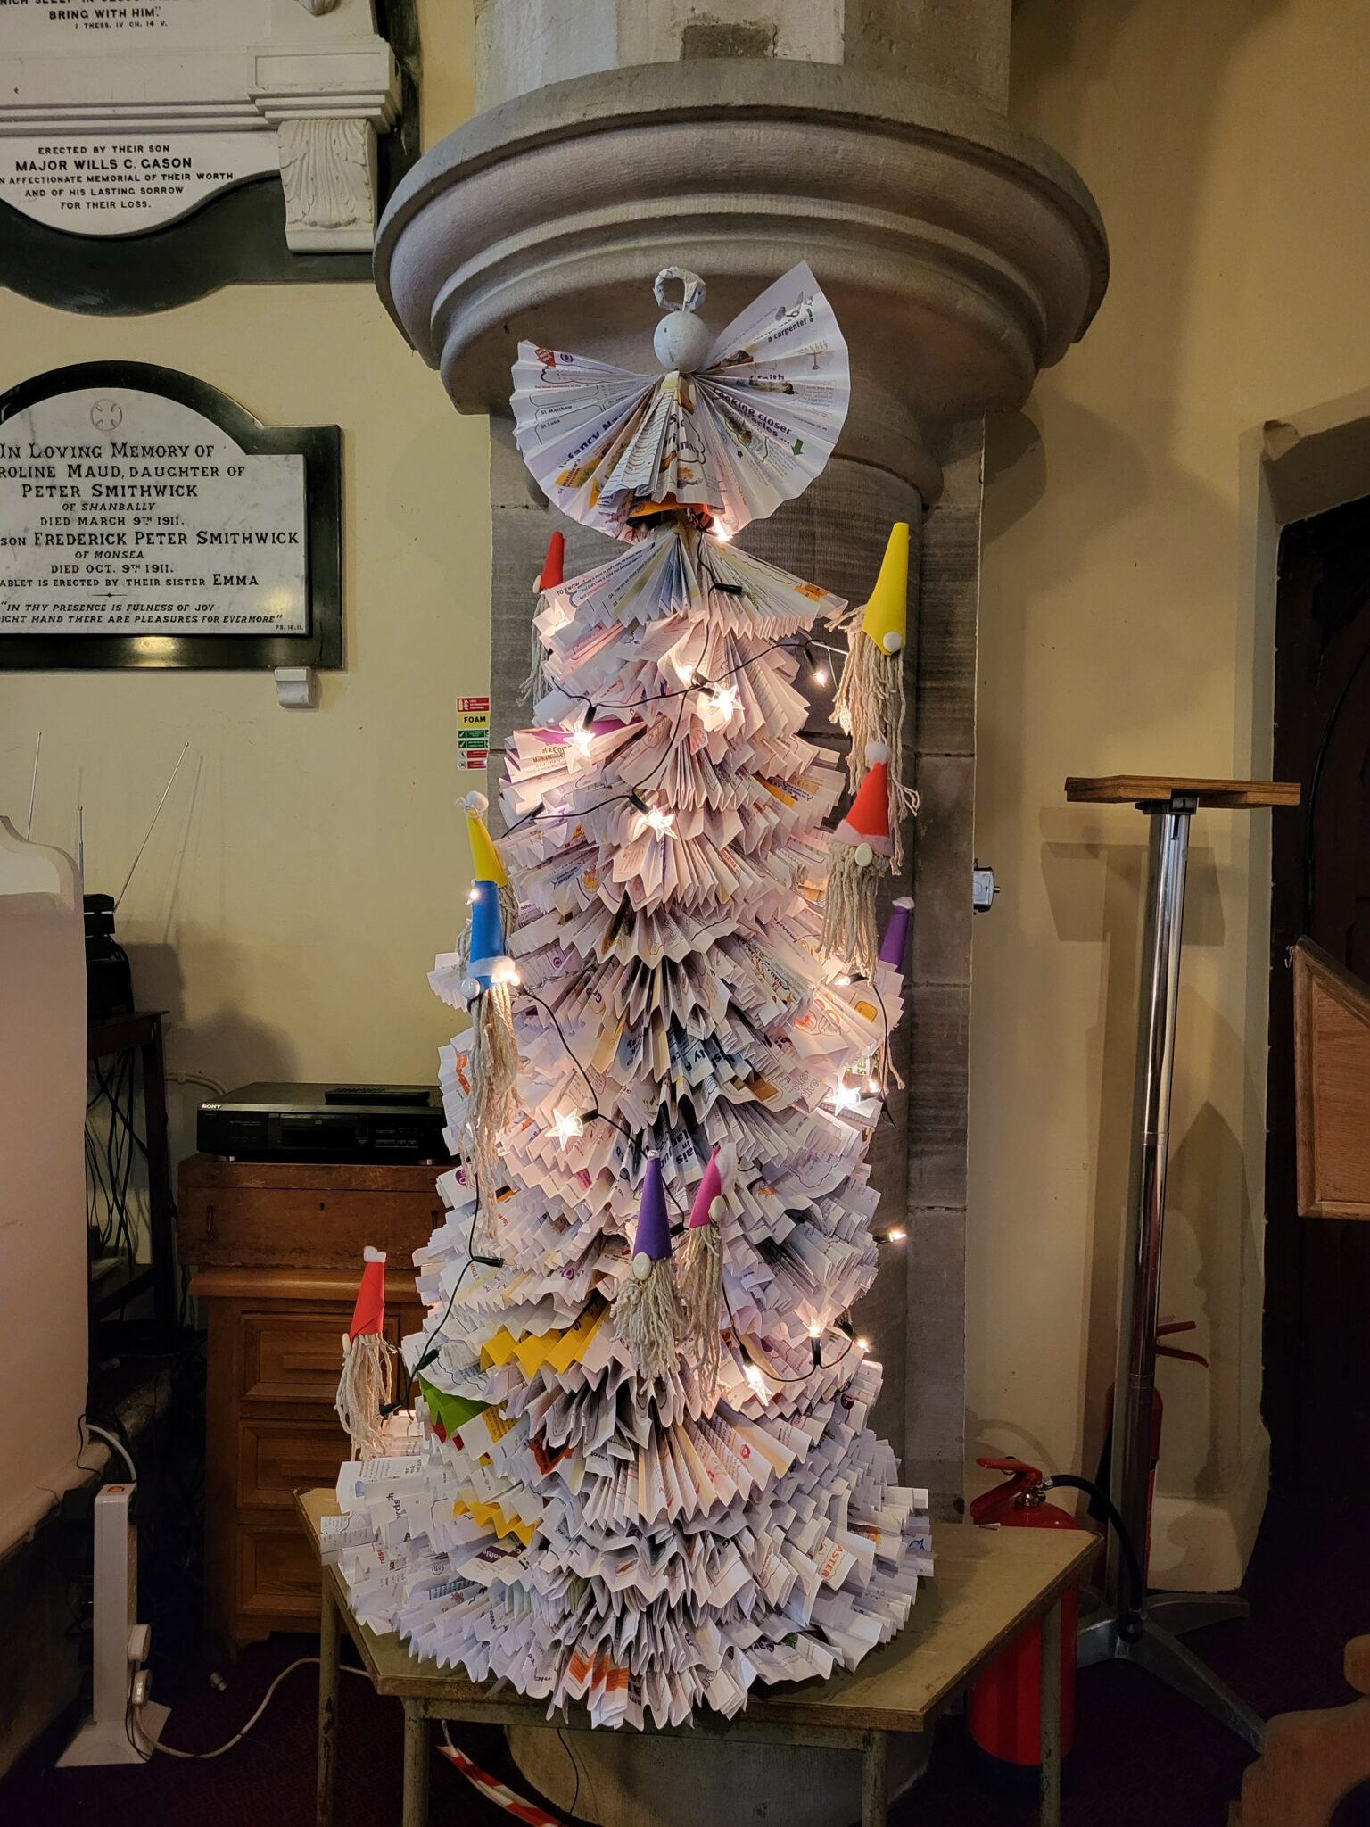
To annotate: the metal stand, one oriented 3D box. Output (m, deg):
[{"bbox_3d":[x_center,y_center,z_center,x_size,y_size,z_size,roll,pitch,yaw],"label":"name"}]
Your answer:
[{"bbox_3d":[0.749,0.524,2.303,0.510,1.440,0.510,1,1,-3],"label":"metal stand"}]

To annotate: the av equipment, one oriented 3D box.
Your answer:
[{"bbox_3d":[-0.584,0.362,2.410,0.435,0.092,0.280,1,1,3],"label":"av equipment"}]

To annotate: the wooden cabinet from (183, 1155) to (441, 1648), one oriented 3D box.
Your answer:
[{"bbox_3d":[-0.592,0.817,2.452,0.475,0.820,0.380,1,1,3],"label":"wooden cabinet"}]

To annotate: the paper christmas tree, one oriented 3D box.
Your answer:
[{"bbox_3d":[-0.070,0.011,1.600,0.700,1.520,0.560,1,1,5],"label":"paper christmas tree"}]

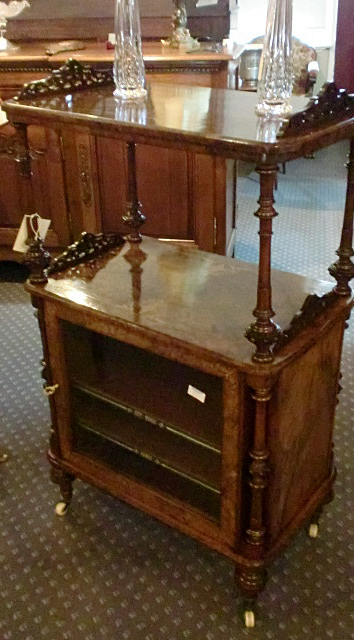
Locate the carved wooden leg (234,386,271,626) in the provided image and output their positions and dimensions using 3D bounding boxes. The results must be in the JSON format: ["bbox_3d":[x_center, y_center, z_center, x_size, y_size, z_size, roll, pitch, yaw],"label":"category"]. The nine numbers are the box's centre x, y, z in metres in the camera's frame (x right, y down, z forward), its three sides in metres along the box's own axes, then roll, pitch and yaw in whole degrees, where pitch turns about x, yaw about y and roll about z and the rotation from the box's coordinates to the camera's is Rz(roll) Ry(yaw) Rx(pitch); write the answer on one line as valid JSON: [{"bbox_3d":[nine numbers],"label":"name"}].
[{"bbox_3d":[0.156,0.388,1.272,0.066,0.641,0.066,19,34,34],"label":"carved wooden leg"}]

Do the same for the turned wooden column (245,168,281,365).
[{"bbox_3d":[0.139,-0.079,1.025,0.060,0.330,0.060,-1,28,1],"label":"turned wooden column"}]

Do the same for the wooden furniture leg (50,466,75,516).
[{"bbox_3d":[-0.297,0.444,1.695,0.066,0.168,0.066,-1,28,1],"label":"wooden furniture leg"}]

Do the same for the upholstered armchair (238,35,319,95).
[{"bbox_3d":[0.732,-1.769,5.067,0.650,0.880,0.620,1,28,4],"label":"upholstered armchair"}]

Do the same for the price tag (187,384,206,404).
[{"bbox_3d":[0.038,0.141,1.232,0.039,0.018,0.002,31,41,26],"label":"price tag"}]

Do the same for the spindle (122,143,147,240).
[{"bbox_3d":[-0.105,-0.346,1.550,0.060,0.325,0.060,-1,28,1],"label":"spindle"}]

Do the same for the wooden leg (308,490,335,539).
[{"bbox_3d":[0.355,0.477,1.594,0.066,0.168,0.066,19,34,34],"label":"wooden leg"}]

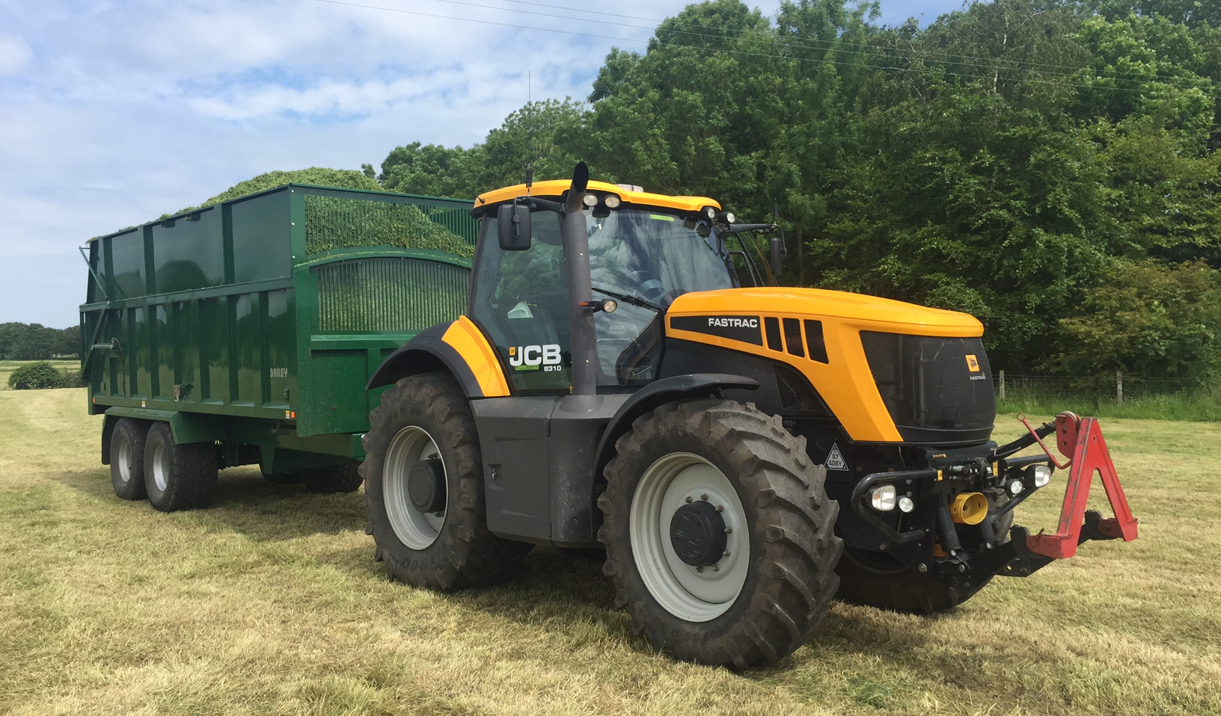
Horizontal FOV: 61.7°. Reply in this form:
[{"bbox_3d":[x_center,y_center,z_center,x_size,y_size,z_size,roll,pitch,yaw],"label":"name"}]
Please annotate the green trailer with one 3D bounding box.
[{"bbox_3d":[-4.362,0.082,13.274,2.450,3.660,7.750,-2,1,-43],"label":"green trailer"}]

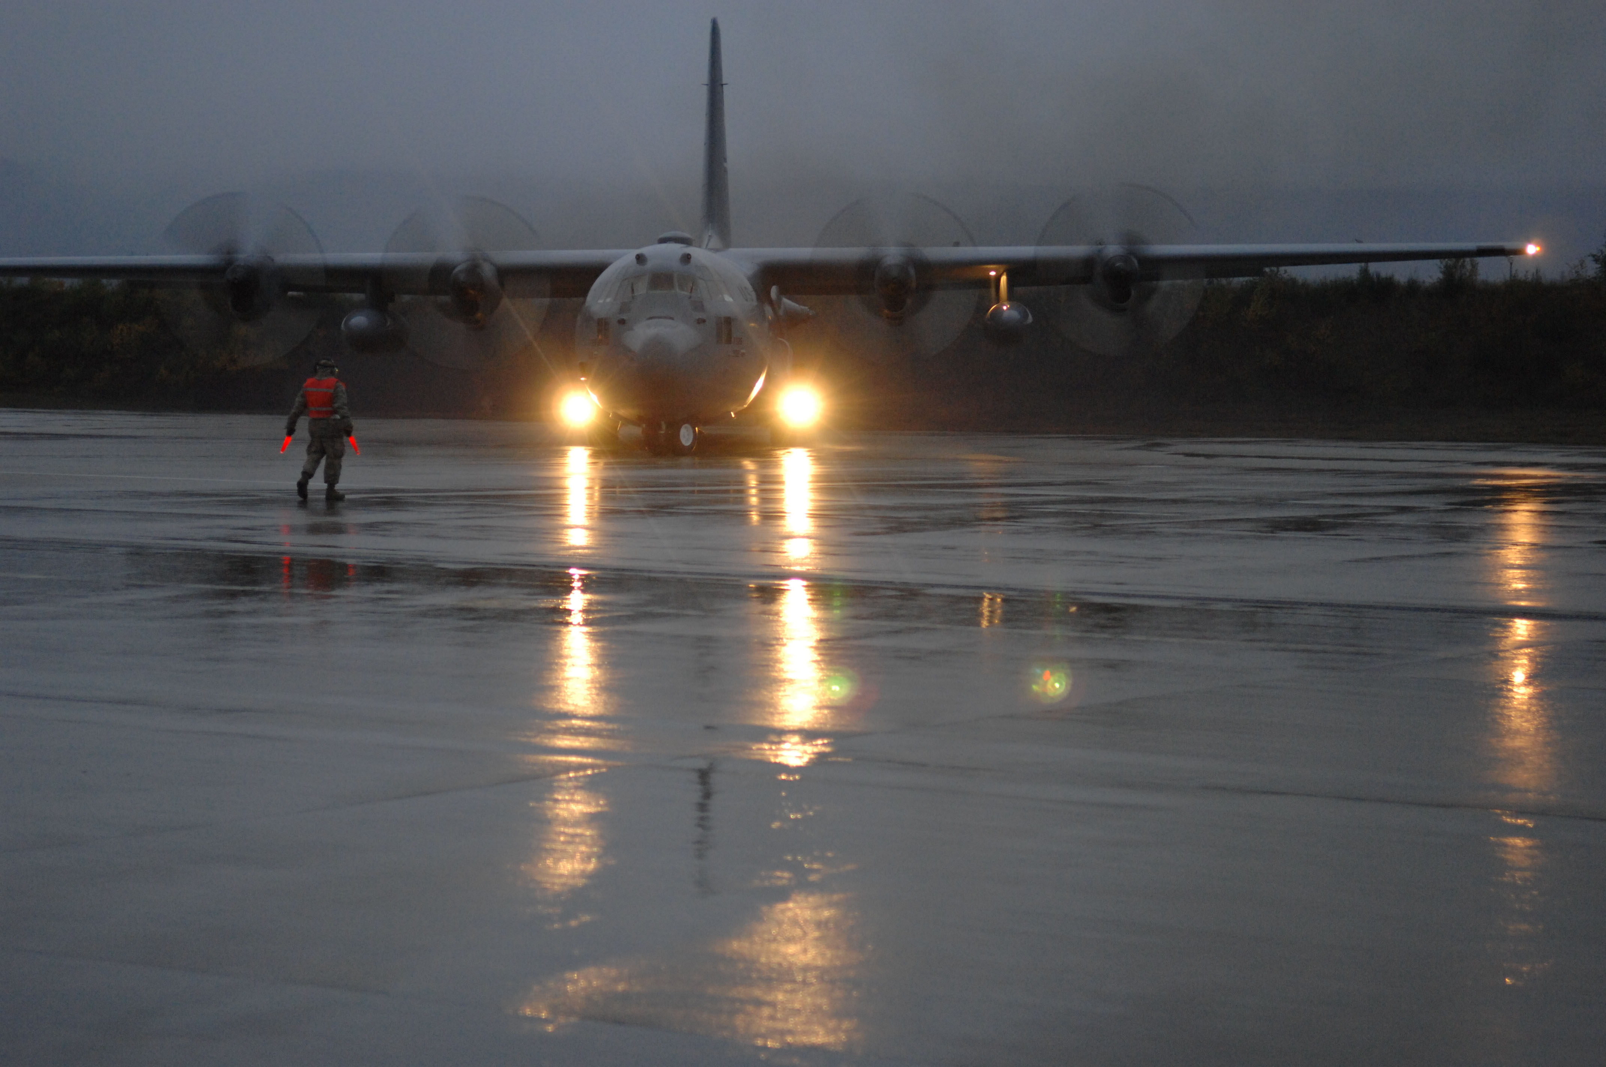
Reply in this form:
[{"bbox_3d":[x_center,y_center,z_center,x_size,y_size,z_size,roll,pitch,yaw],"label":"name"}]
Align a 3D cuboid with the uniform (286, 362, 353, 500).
[{"bbox_3d":[-6.046,-1.284,45.700,0.790,1.770,0.520,1,2,21],"label":"uniform"}]

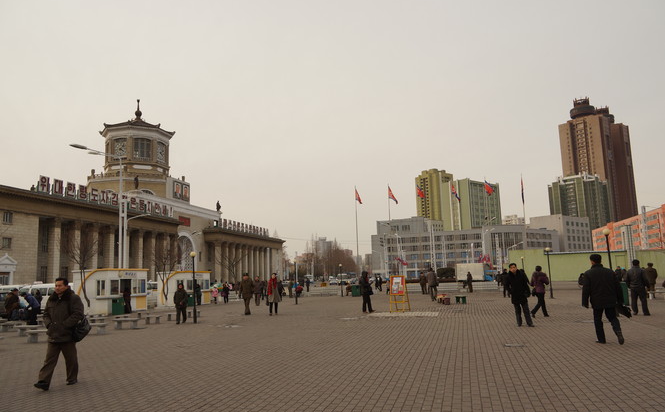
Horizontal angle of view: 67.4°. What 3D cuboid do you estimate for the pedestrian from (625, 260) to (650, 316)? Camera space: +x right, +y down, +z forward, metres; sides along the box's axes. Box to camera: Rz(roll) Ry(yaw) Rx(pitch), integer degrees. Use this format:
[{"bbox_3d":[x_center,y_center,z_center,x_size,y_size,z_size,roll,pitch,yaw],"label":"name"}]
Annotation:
[{"bbox_3d":[9.327,2.496,15.200,0.600,1.690,0.400,-6,-9,22],"label":"pedestrian"}]

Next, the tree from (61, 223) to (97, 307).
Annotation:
[{"bbox_3d":[-12.853,3.262,25.316,1.800,4.560,1.800,-2,-8,0],"label":"tree"}]

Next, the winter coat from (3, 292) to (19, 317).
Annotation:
[{"bbox_3d":[-15.151,4.599,23.500,0.680,1.050,0.550,-1,-8,-9],"label":"winter coat"}]

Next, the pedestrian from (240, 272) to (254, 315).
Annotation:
[{"bbox_3d":[-3.702,3.842,21.700,0.600,1.760,0.450,-2,-8,-3],"label":"pedestrian"}]

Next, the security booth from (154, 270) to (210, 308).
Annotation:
[{"bbox_3d":[-9.813,5.538,33.213,2.220,2.200,3.240,-4,-8,14],"label":"security booth"}]

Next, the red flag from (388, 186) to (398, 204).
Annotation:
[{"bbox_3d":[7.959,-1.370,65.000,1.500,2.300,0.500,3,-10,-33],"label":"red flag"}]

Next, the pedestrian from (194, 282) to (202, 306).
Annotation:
[{"bbox_3d":[-10.167,6.753,37.800,0.480,1.600,0.500,-8,-10,36],"label":"pedestrian"}]

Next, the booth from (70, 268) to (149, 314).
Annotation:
[{"bbox_3d":[-13.057,5.137,29.697,2.300,2.580,4.100,-4,-8,9],"label":"booth"}]

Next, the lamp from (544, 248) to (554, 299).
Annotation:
[{"bbox_3d":[11.312,3.477,25.883,0.260,2.640,0.260,-2,-8,0],"label":"lamp"}]

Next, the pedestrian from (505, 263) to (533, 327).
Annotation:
[{"bbox_3d":[5.021,2.408,13.450,0.640,1.680,0.450,-4,-8,9],"label":"pedestrian"}]

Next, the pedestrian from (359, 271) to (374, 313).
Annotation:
[{"bbox_3d":[1.382,3.543,20.516,0.500,1.680,0.500,-1,-8,-9],"label":"pedestrian"}]

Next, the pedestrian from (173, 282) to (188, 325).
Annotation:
[{"bbox_3d":[-6.104,3.934,20.100,0.600,1.640,0.420,-1,-8,-9],"label":"pedestrian"}]

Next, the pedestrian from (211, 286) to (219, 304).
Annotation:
[{"bbox_3d":[-7.770,5.875,33.000,0.380,1.220,0.420,-7,-9,30],"label":"pedestrian"}]

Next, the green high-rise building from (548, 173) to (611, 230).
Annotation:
[{"bbox_3d":[182.717,11.933,363.372,30.100,65.400,28.000,2,-9,-29],"label":"green high-rise building"}]

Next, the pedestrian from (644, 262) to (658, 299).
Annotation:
[{"bbox_3d":[15.151,3.568,23.700,0.520,1.660,0.360,-7,-9,27],"label":"pedestrian"}]

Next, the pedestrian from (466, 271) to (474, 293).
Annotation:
[{"bbox_3d":[10.559,5.842,38.109,0.500,1.570,0.380,3,-9,-30],"label":"pedestrian"}]

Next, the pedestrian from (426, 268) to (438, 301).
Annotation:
[{"bbox_3d":[5.310,4.186,26.400,0.580,1.700,0.450,-3,-8,5],"label":"pedestrian"}]

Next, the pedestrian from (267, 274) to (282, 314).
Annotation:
[{"bbox_3d":[-2.417,3.651,20.618,0.580,1.700,0.420,-2,-8,-2],"label":"pedestrian"}]

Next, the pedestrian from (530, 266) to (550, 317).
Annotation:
[{"bbox_3d":[6.805,2.814,16.300,0.450,1.670,0.520,5,-10,-42],"label":"pedestrian"}]

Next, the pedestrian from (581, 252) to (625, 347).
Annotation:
[{"bbox_3d":[5.423,1.855,10.021,0.620,1.750,0.520,-3,-8,5],"label":"pedestrian"}]

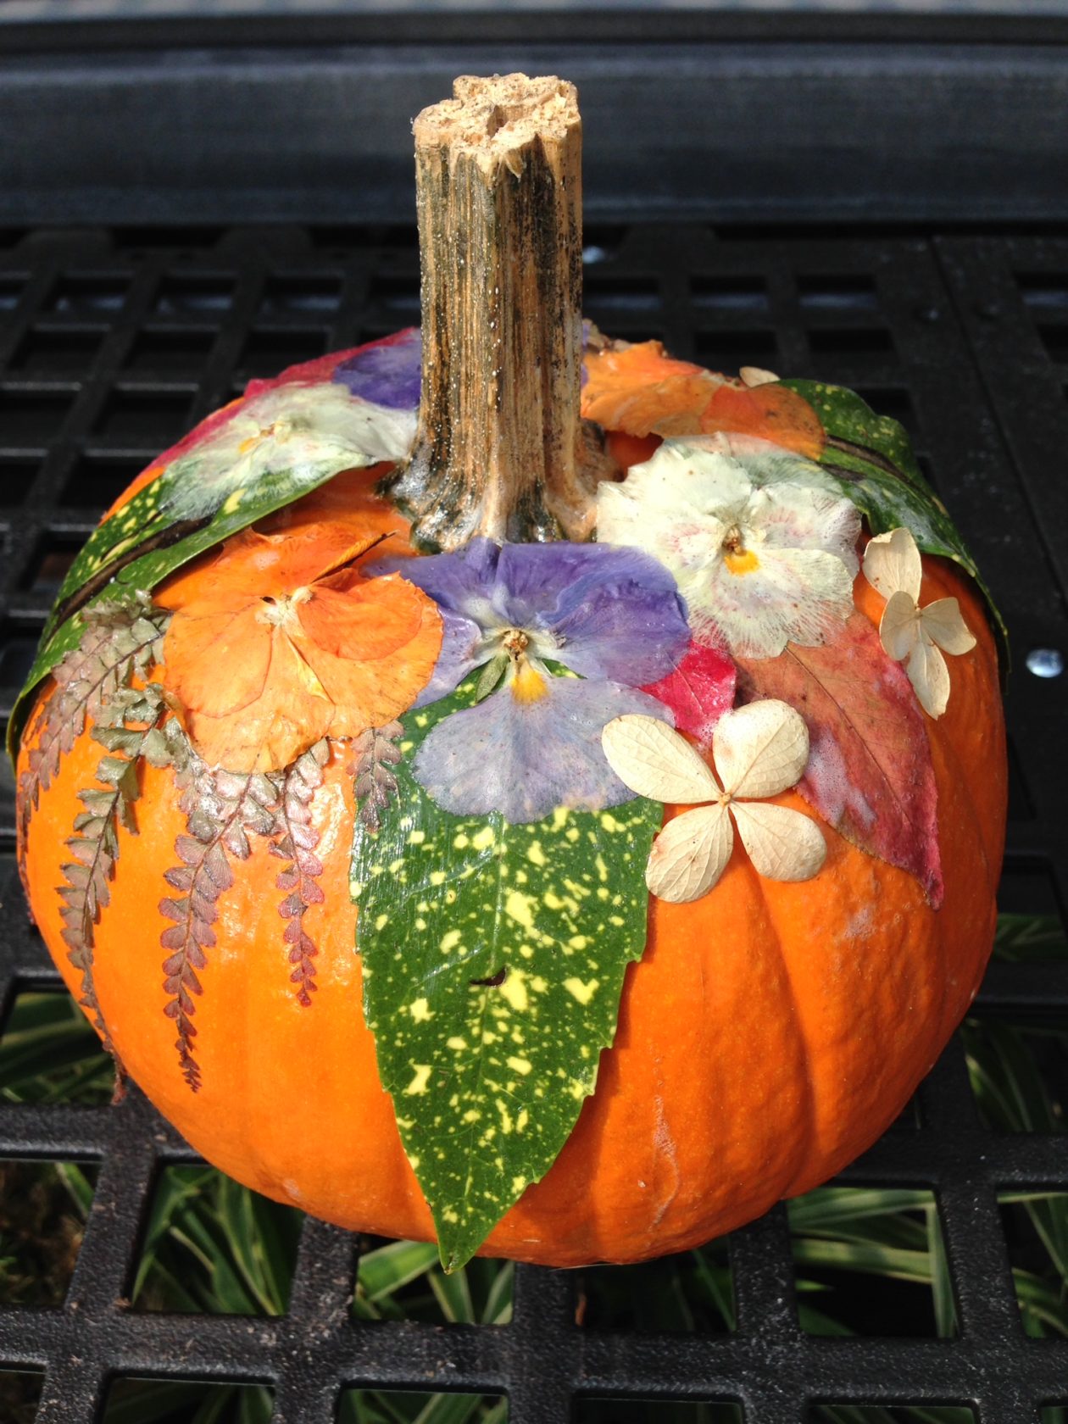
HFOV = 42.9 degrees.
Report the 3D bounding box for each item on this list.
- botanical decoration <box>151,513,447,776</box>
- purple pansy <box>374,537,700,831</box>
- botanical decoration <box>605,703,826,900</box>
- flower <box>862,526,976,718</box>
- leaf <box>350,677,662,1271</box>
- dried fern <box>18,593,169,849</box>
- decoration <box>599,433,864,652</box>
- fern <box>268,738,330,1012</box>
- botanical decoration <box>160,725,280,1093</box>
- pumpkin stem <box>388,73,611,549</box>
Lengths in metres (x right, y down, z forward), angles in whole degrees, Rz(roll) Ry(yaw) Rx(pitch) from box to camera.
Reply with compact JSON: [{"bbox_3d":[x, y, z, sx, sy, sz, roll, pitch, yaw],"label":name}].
[{"bbox_3d":[-0.035,-0.011,0.193,0.045,0.005,0.042,-9,62,12],"label":"botanical decoration"},{"bbox_3d":[0.000,-0.006,0.186,0.044,0.006,0.044,-3,65,-2],"label":"purple pansy"},{"bbox_3d":[0.026,0.012,0.183,0.030,0.004,0.026,-5,81,-16],"label":"botanical decoration"},{"bbox_3d":[0.063,-0.015,0.211,0.027,0.005,0.036,16,55,-33],"label":"flower"},{"bbox_3d":[-0.006,0.045,0.196,0.040,0.105,0.030,6,12,3],"label":"leaf"},{"bbox_3d":[-0.074,0.001,0.217,0.011,0.056,0.025,18,37,-42],"label":"dried fern"},{"bbox_3d":[0.032,-0.028,0.203,0.045,0.006,0.047,5,53,-15],"label":"decoration"},{"bbox_3d":[-0.031,0.022,0.182,0.008,0.005,0.036,-3,86,15],"label":"fern"},{"bbox_3d":[-0.047,0.030,0.192,0.020,0.053,0.010,16,11,26],"label":"botanical decoration"},{"bbox_3d":[-0.004,-0.051,0.186,0.031,0.059,0.030,1,46,2],"label":"pumpkin stem"}]

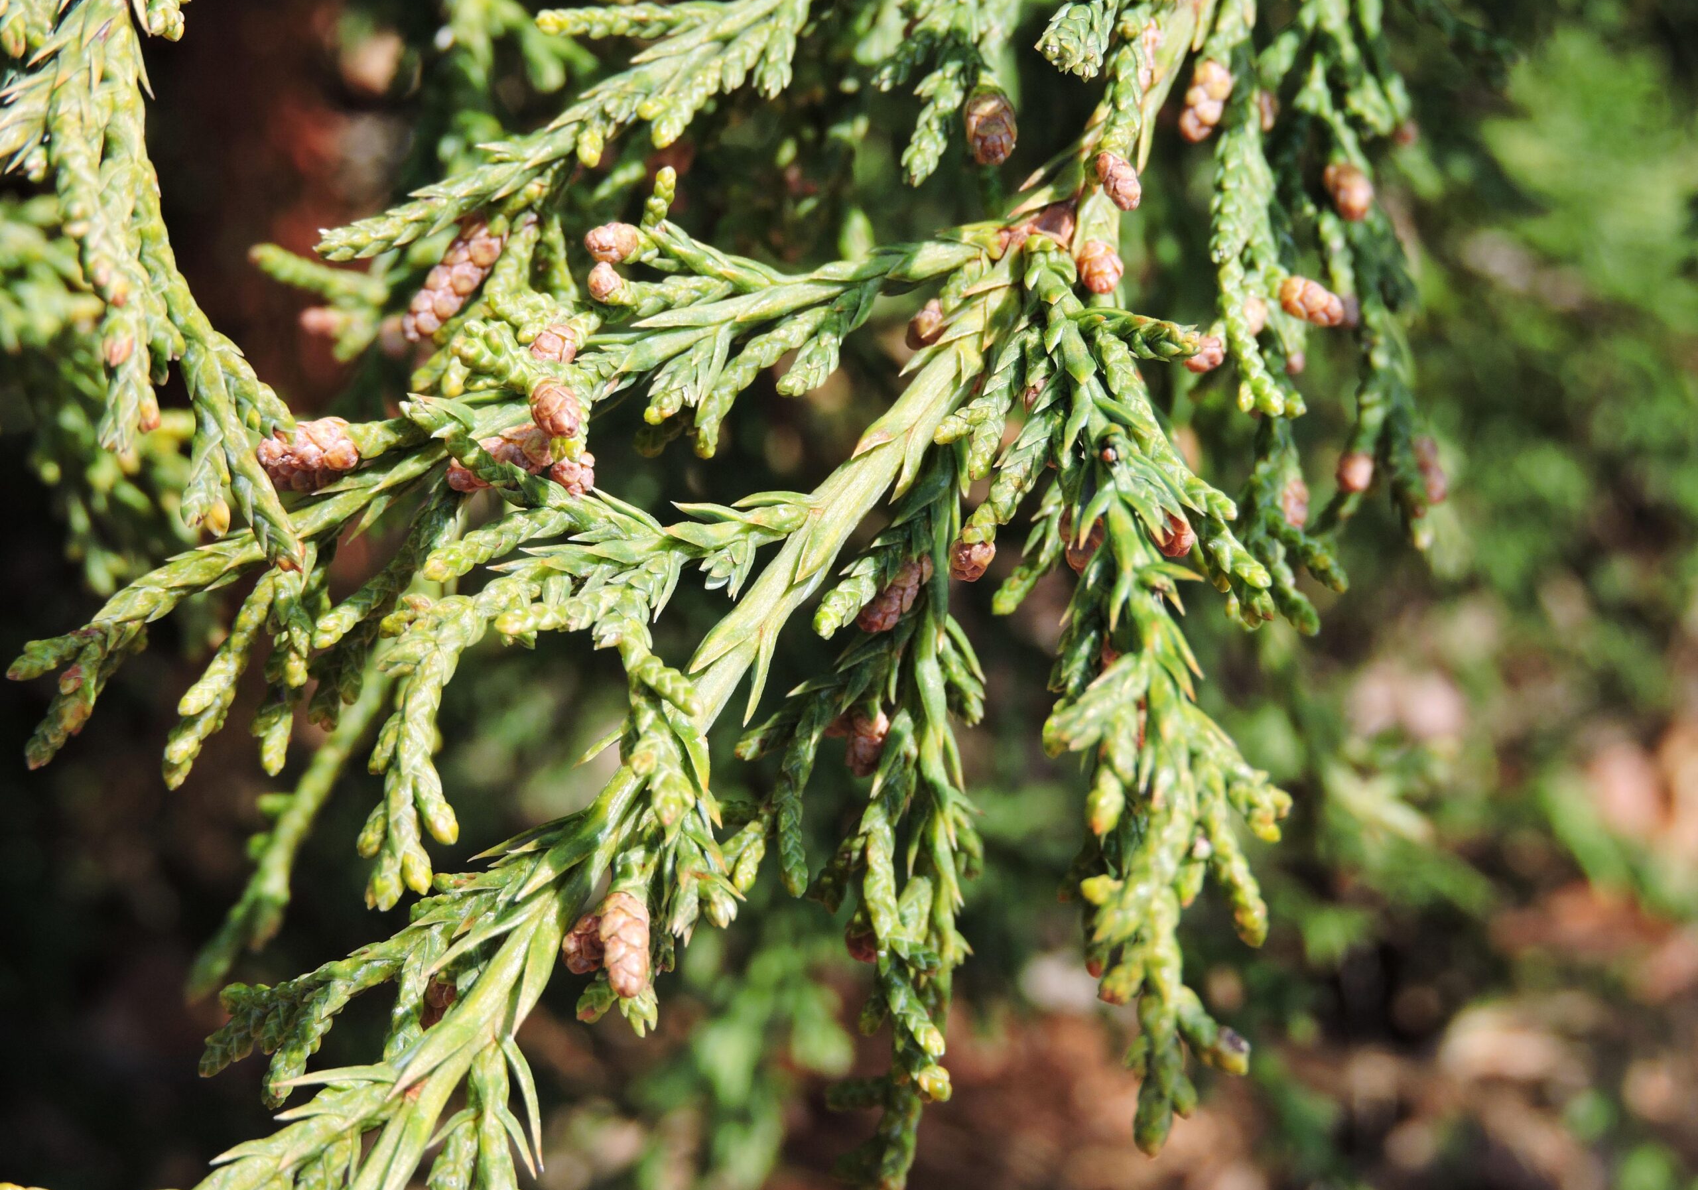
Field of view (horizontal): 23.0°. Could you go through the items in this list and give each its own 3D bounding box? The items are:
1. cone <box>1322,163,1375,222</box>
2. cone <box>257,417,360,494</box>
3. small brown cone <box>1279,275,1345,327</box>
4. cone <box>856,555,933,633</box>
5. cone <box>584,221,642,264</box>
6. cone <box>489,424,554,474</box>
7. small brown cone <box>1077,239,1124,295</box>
[{"bbox_3d":[0.043,-0.035,0.360,0.004,0.005,0.004,-26,-18,0],"label":"cone"},{"bbox_3d":[-0.043,-0.011,0.330,0.008,0.005,0.005,-7,0,-11],"label":"cone"},{"bbox_3d":[0.038,-0.024,0.345,0.006,0.004,0.004,26,0,14],"label":"small brown cone"},{"bbox_3d":[0.004,0.000,0.335,0.004,0.007,0.004,38,6,0],"label":"cone"},{"bbox_3d":[-0.019,-0.028,0.335,0.005,0.003,0.003,-9,0,-24],"label":"cone"},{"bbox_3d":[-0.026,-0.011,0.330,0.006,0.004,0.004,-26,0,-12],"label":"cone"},{"bbox_3d":[0.020,-0.026,0.330,0.003,0.004,0.003,-13,-23,0],"label":"small brown cone"}]

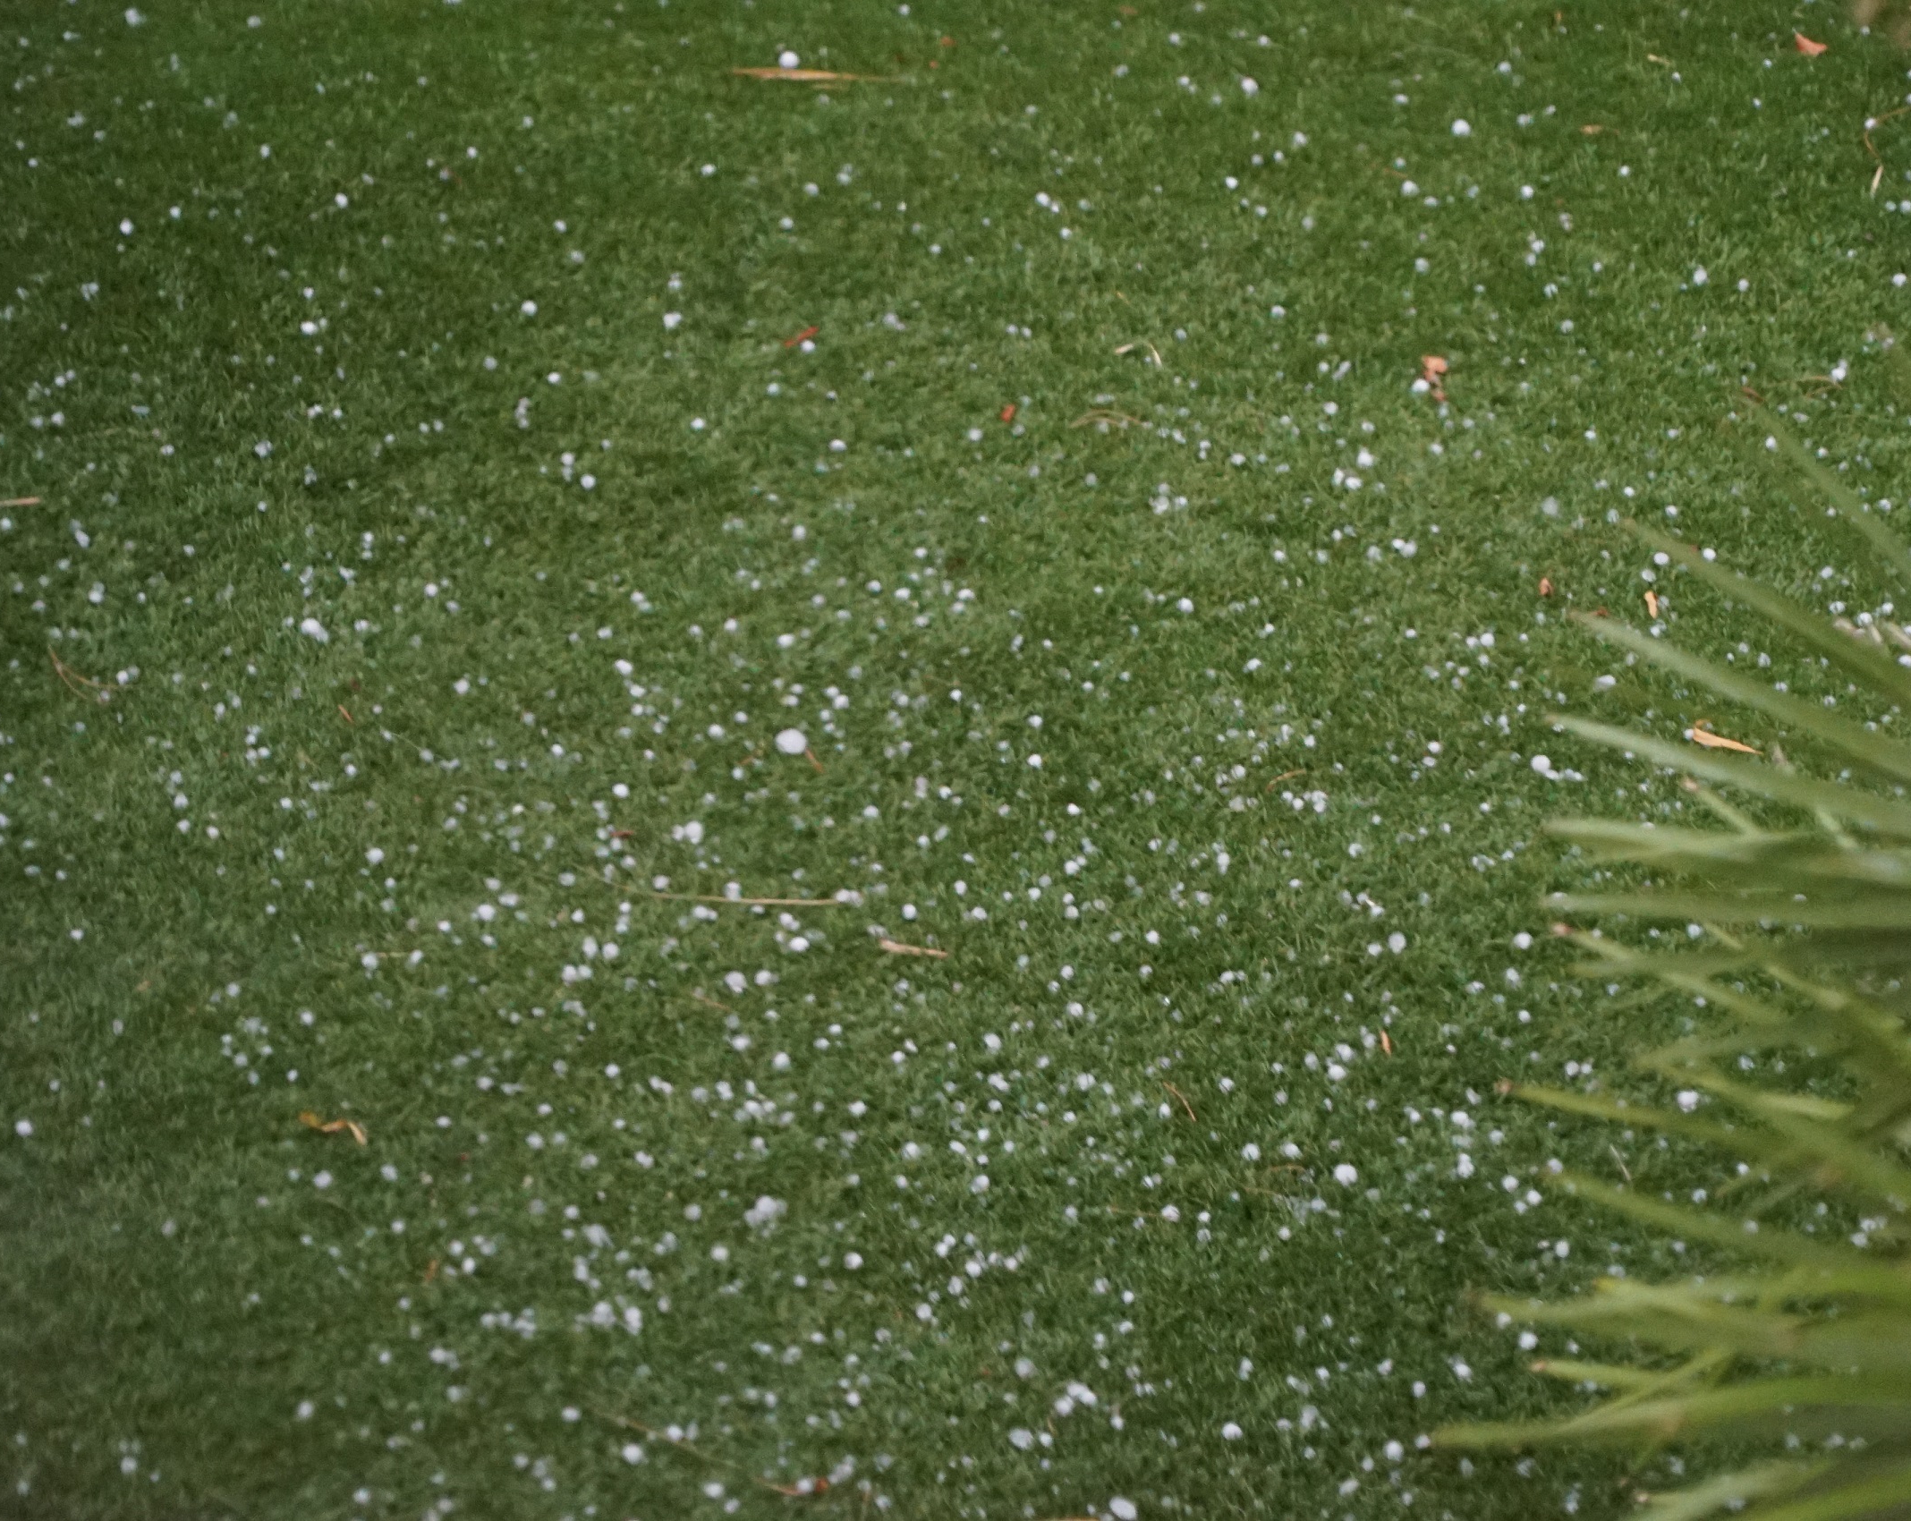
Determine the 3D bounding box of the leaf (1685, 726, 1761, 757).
[{"bbox_3d":[0.920,-0.023,11.034,0.090,0.017,0.032,12,25,26],"label":"leaf"}]

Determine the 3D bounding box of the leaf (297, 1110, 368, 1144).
[{"bbox_3d":[-0.675,0.399,10.011,0.073,0.020,0.036,7,24,17],"label":"leaf"}]

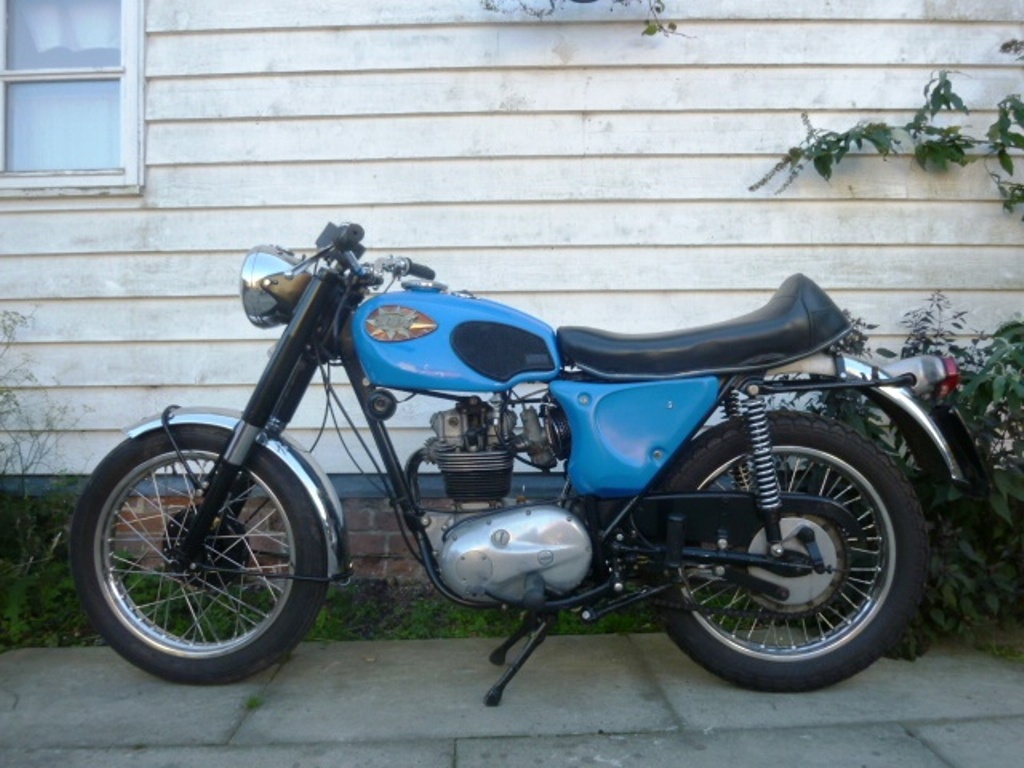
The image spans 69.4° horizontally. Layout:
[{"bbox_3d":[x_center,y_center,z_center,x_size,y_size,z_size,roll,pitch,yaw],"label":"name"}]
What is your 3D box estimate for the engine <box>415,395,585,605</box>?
[{"bbox_3d":[-0.024,0.255,1.722,0.390,0.475,0.290,0,-1,3],"label":"engine"}]

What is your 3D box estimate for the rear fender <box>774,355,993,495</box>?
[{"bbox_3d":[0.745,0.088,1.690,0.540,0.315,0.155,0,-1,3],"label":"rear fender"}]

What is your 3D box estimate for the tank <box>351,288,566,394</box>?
[{"bbox_3d":[-0.120,-0.108,1.727,0.475,0.245,0.260,0,-1,3],"label":"tank"}]

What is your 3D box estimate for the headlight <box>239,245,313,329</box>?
[{"bbox_3d":[-0.550,-0.229,1.745,0.185,0.197,0.190,0,-1,5],"label":"headlight"}]

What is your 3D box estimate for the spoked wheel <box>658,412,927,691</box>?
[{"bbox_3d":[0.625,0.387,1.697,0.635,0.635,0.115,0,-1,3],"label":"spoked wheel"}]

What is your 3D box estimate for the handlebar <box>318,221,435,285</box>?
[{"bbox_3d":[-0.318,-0.272,1.733,0.155,0.095,0.700,0,-1,5],"label":"handlebar"}]

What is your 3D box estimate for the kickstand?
[{"bbox_3d":[0.018,0.603,1.730,0.160,0.205,0.280,0,-1,3],"label":"kickstand"}]

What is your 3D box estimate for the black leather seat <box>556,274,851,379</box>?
[{"bbox_3d":[0.428,-0.130,1.703,0.665,0.235,0.250,0,-1,3],"label":"black leather seat"}]

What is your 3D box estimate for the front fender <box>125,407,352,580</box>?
[{"bbox_3d":[-0.650,0.250,1.750,0.500,0.395,0.125,0,-1,5],"label":"front fender"}]

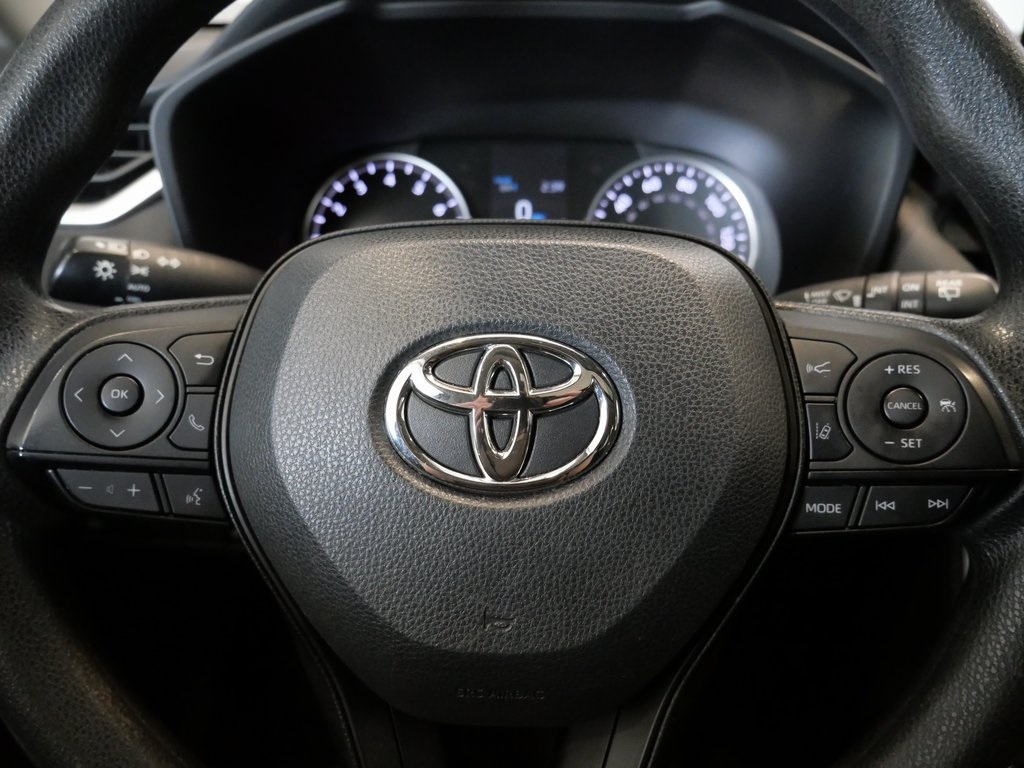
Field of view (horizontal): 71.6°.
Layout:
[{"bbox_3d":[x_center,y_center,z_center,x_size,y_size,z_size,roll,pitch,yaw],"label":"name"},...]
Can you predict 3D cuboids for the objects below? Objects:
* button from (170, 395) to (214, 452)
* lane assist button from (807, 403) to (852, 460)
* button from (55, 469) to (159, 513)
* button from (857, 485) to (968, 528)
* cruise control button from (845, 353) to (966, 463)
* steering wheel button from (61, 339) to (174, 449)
[{"bbox_3d":[-0.101,0.013,0.225,0.015,0.018,0.009,1,-12,-1],"label":"button"},{"bbox_3d":[0.096,0.015,0.218,0.015,0.018,0.009,1,-12,5],"label":"lane assist button"},{"bbox_3d":[-0.127,0.034,0.226,0.034,0.014,0.009,1,-8,-2],"label":"button"},{"bbox_3d":[0.121,0.038,0.217,0.034,0.013,0.009,1,-8,5],"label":"button"},{"bbox_3d":[0.119,0.008,0.217,0.037,0.036,0.010,1,-12,5],"label":"cruise control button"},{"bbox_3d":[-0.123,0.004,0.225,0.037,0.036,0.010,1,-12,-2],"label":"steering wheel button"}]

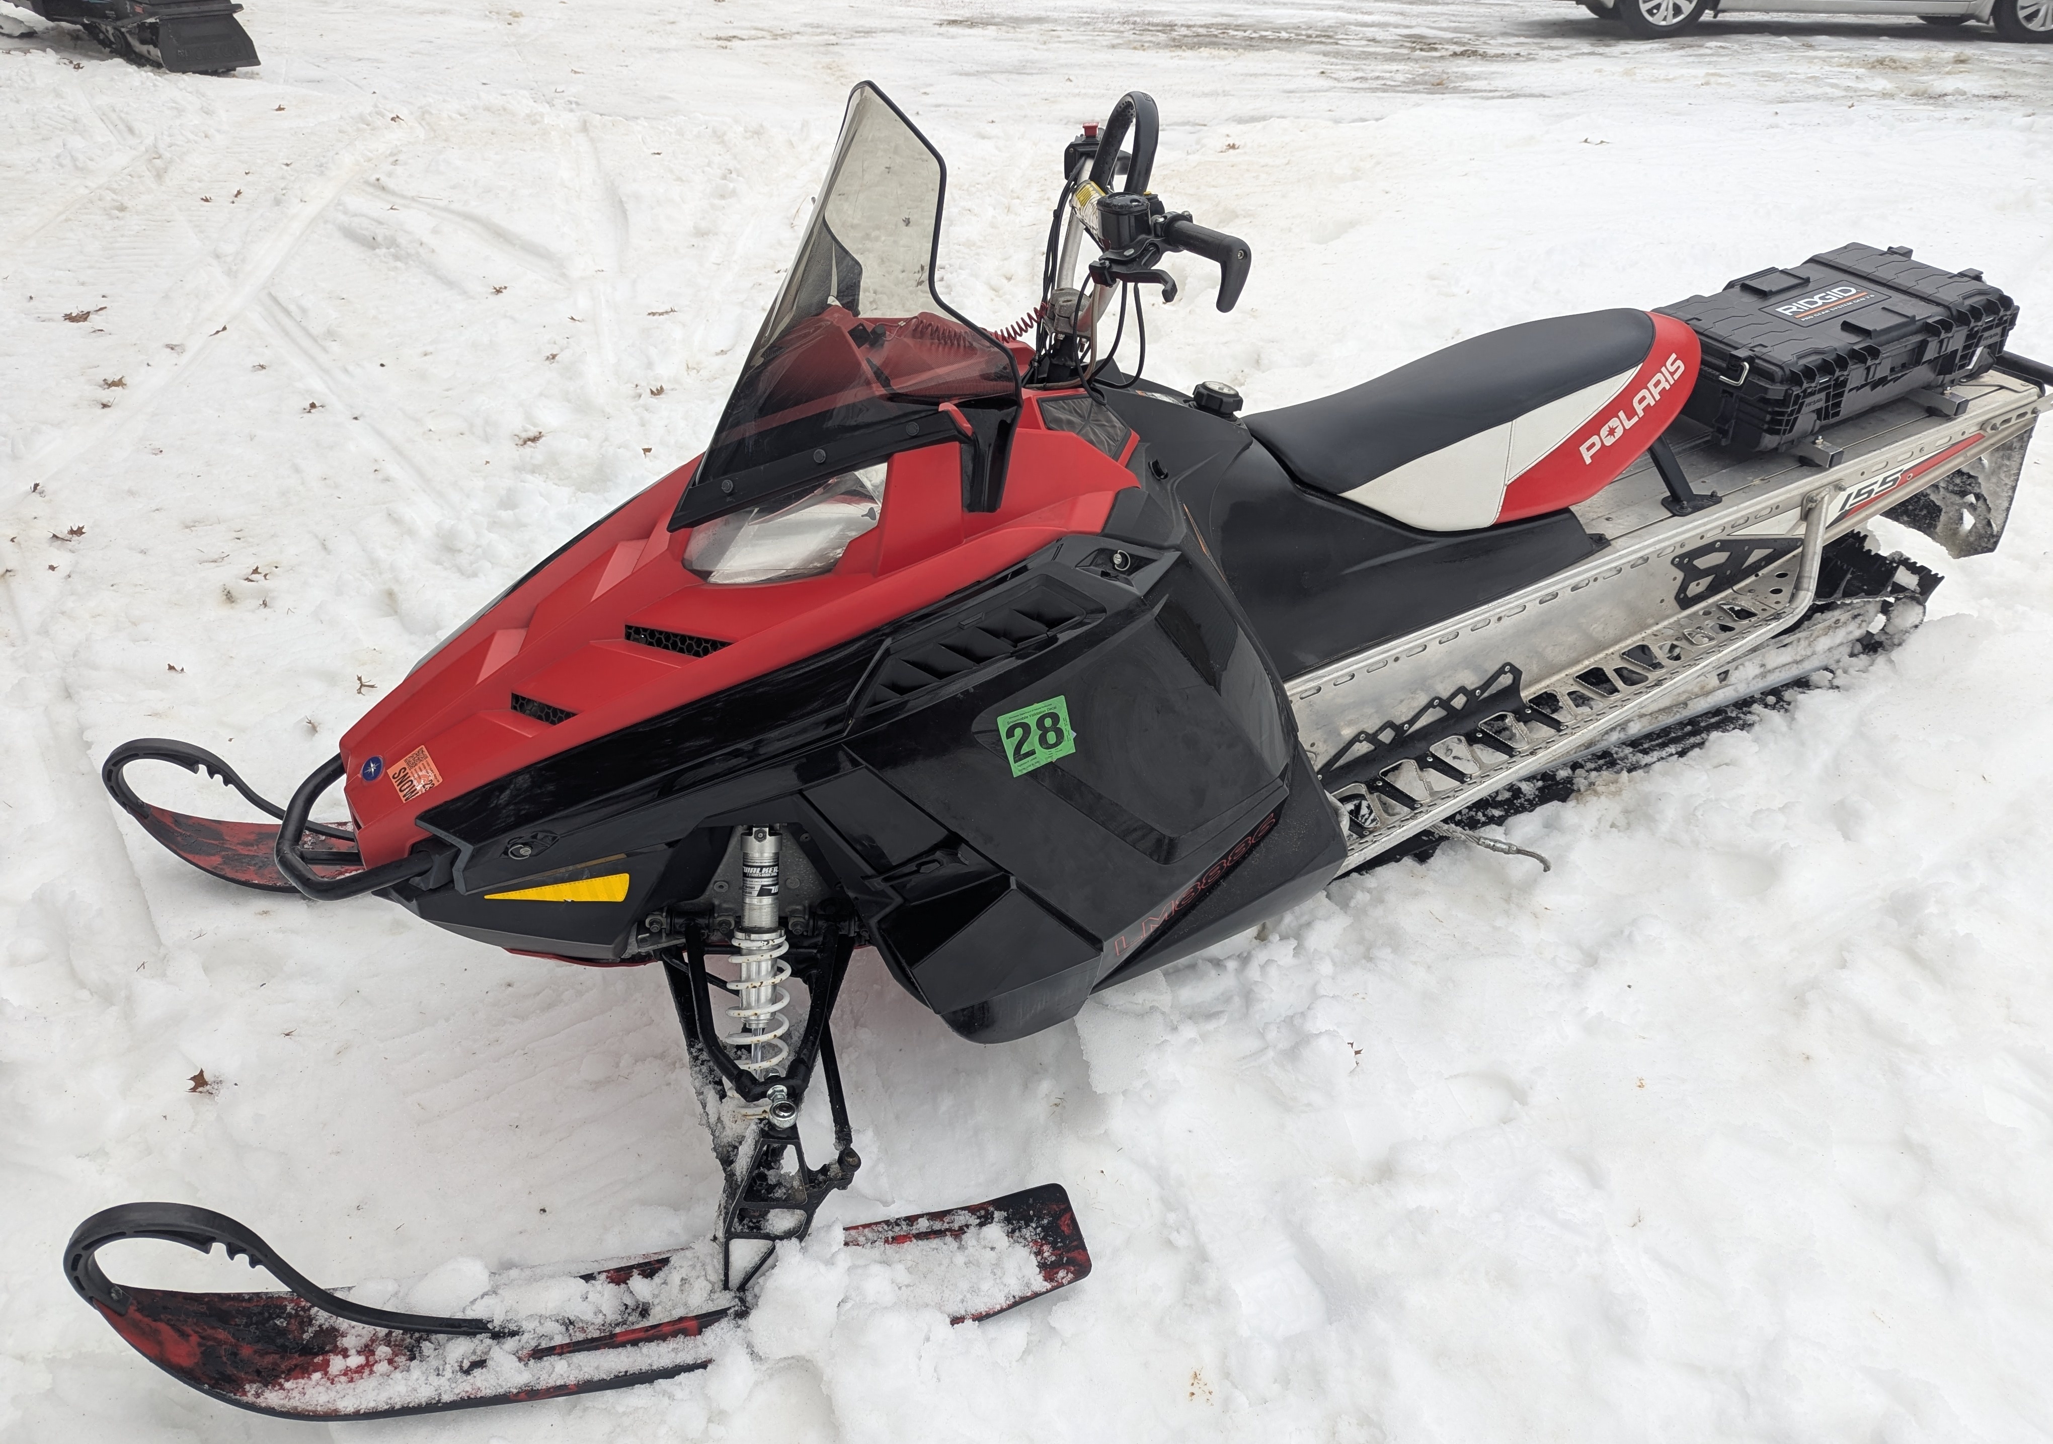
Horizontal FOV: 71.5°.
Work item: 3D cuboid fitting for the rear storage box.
[{"bbox_3d":[1.464,-0.711,2.650,0.553,0.155,0.352,-21,40,-17],"label":"rear storage box"}]

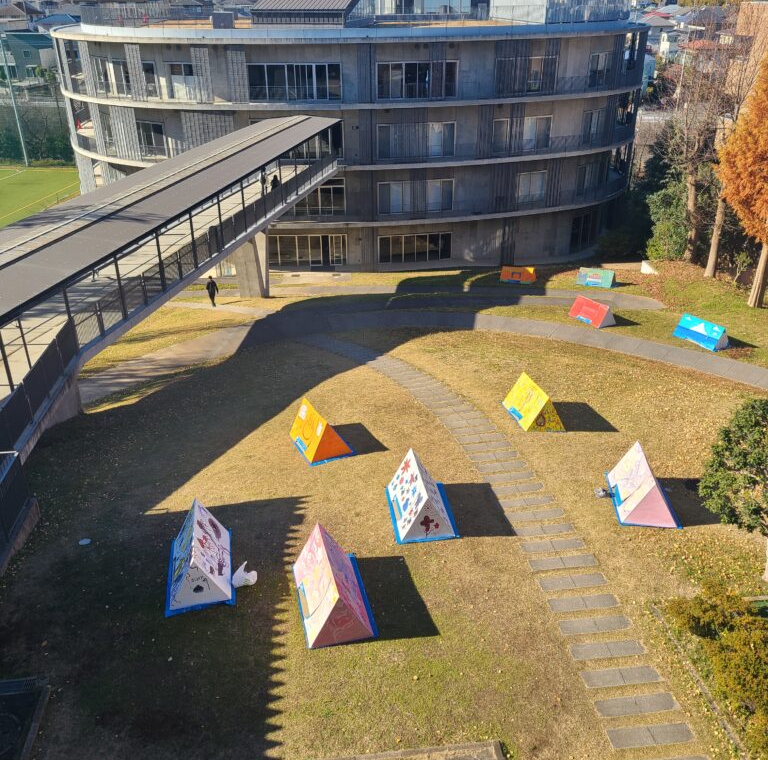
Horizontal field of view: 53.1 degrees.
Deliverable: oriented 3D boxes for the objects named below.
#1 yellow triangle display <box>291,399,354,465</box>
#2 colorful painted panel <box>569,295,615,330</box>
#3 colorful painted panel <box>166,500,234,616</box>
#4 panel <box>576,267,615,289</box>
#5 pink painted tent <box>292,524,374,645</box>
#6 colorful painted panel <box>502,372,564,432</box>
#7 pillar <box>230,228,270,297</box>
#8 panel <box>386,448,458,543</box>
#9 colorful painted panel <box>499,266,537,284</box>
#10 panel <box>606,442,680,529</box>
[{"bbox_3d":[-1.903,1.342,22.164,1.170,1.013,2.340,-13,22,-19],"label":"yellow triangle display"},{"bbox_3d":[10.705,-3.571,39.455,1.170,1.013,2.340,-12,27,-24],"label":"colorful painted panel"},{"bbox_3d":[-3.798,3.447,15.759,1.227,1.013,2.318,-8,25,-9],"label":"colorful painted panel"},{"bbox_3d":[13.651,-6.636,49.288,2.340,1.013,1.170,14,28,33],"label":"panel"},{"bbox_3d":[-0.940,3.471,13.419,1.081,0.922,2.120,-6,25,-12],"label":"pink painted tent"},{"bbox_3d":[4.435,0.598,22.634,1.170,1.013,2.340,-2,21,-8],"label":"colorful painted panel"},{"bbox_3d":[-7.302,-6.349,42.235,1.500,4.000,2.000,6,29,11],"label":"pillar"},{"bbox_3d":[0.815,2.532,17.527,1.227,1.013,2.318,-4,23,-6],"label":"panel"},{"bbox_3d":[9.851,-7.682,56.272,2.318,1.013,1.227,8,28,28],"label":"colorful painted panel"},{"bbox_3d":[6.098,2.362,18.062,1.170,1.013,2.340,4,22,7],"label":"panel"}]

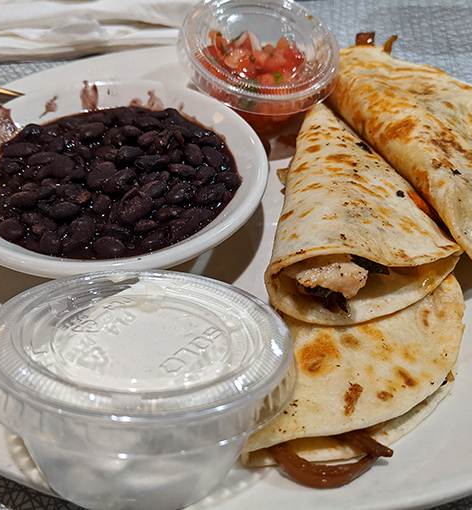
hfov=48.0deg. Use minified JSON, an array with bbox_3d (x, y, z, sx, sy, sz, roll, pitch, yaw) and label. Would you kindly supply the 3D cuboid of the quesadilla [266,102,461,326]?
[{"bbox_3d":[0.041,-0.021,0.193,0.064,0.033,0.112,-1,40,-2],"label":"quesadilla"}]

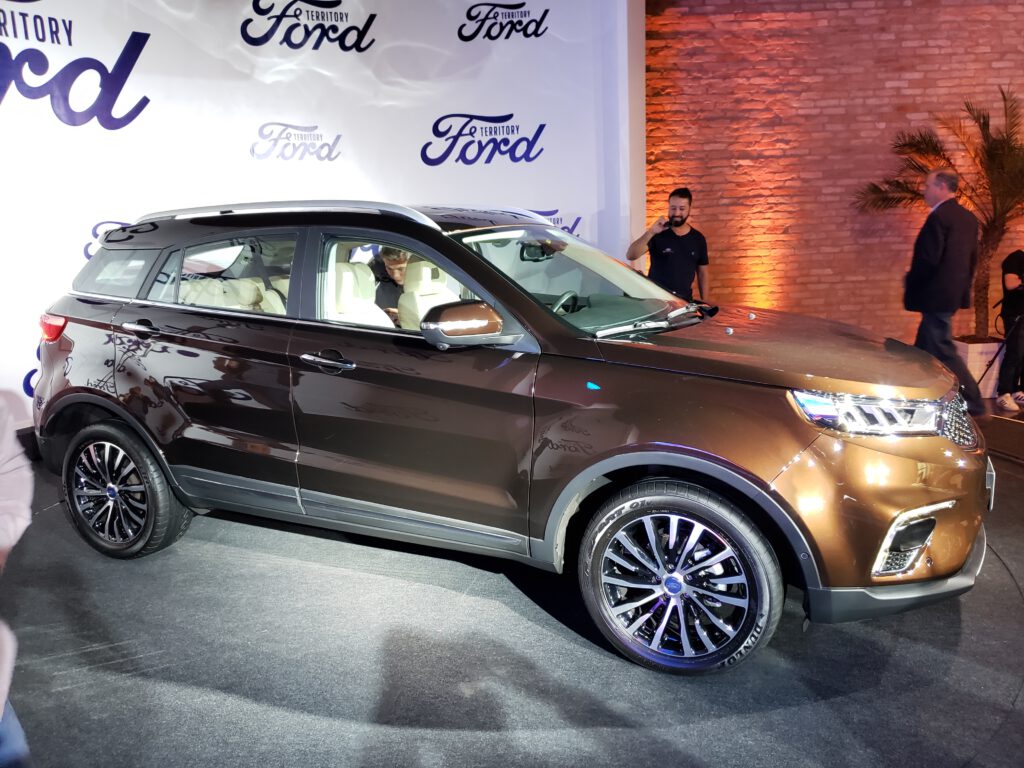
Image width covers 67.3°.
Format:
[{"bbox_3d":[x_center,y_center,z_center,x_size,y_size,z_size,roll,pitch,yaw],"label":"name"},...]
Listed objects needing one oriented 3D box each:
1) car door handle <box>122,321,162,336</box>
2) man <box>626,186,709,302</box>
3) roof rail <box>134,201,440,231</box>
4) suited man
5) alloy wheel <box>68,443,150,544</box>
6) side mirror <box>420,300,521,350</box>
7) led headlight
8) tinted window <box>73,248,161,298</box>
[{"bbox_3d":[-1.620,-0.241,3.365,0.230,0.050,0.055,4,13,24],"label":"car door handle"},{"bbox_3d":[1.090,-0.478,5.383,0.560,1.728,0.360,0,12,7],"label":"man"},{"bbox_3d":[-1.031,-0.723,3.341,1.680,0.140,0.080,4,13,24],"label":"roof rail"},{"bbox_3d":[3.083,-0.625,5.562,0.580,1.816,0.500,2,13,19],"label":"suited man"},{"bbox_3d":[-1.900,0.508,3.770,0.500,0.500,0.180,4,13,24],"label":"alloy wheel"},{"bbox_3d":[-0.146,-0.193,2.610,0.230,0.180,0.260,4,13,24],"label":"side mirror"},{"bbox_3d":[1.115,0.096,2.415,0.450,0.190,0.420,4,13,24],"label":"led headlight"},{"bbox_3d":[-1.879,-0.526,3.631,0.588,0.257,0.060,5,-12,30],"label":"tinted window"}]

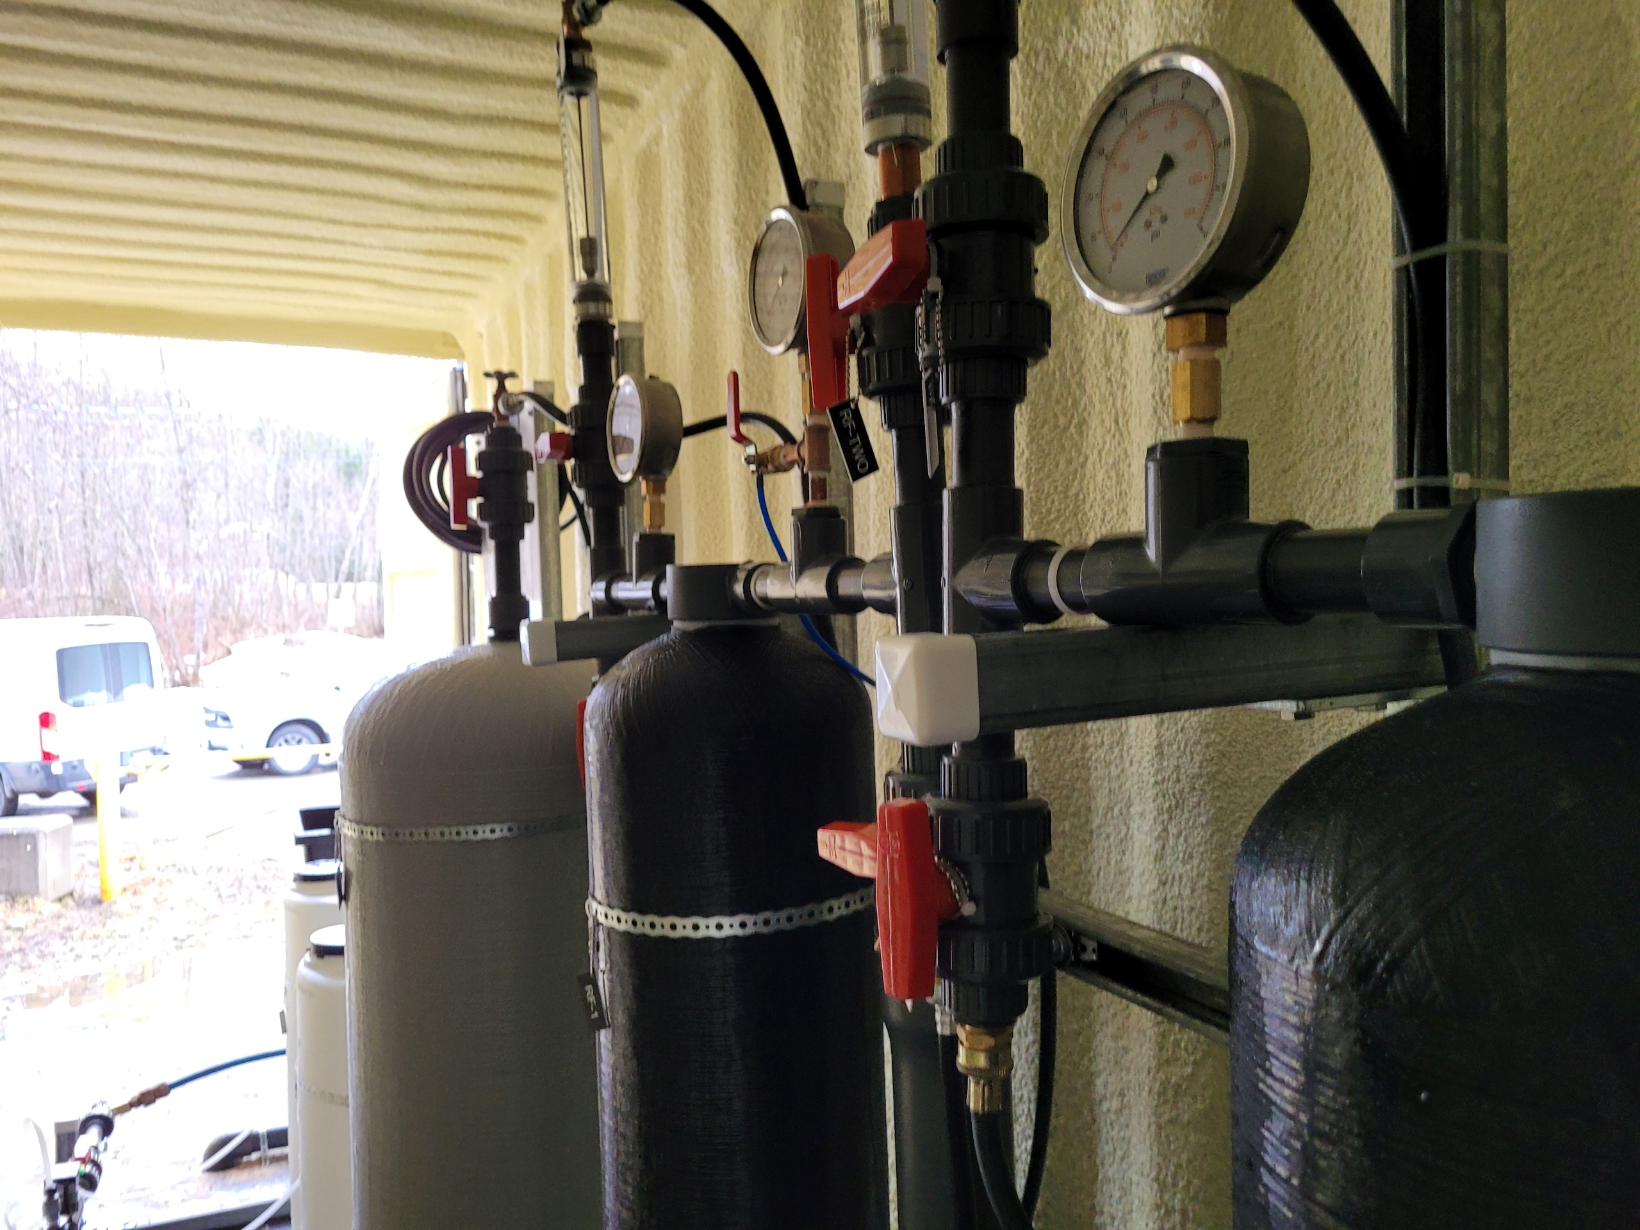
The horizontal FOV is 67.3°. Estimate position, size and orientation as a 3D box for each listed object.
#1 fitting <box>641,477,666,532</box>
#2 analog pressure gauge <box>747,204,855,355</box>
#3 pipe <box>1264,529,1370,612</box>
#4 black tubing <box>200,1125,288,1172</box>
[{"bbox_3d":[-0.171,-0.114,1.267,0.026,0.057,0.026,-2,1,-26],"label":"fitting"},{"bbox_3d":[-0.011,-0.256,0.949,0.050,0.112,0.110,-2,1,-29],"label":"analog pressure gauge"},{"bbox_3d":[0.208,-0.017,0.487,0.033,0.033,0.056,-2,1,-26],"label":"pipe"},{"bbox_3d":[-1.380,1.308,3.020,0.270,0.070,0.150,-2,1,-26],"label":"black tubing"}]

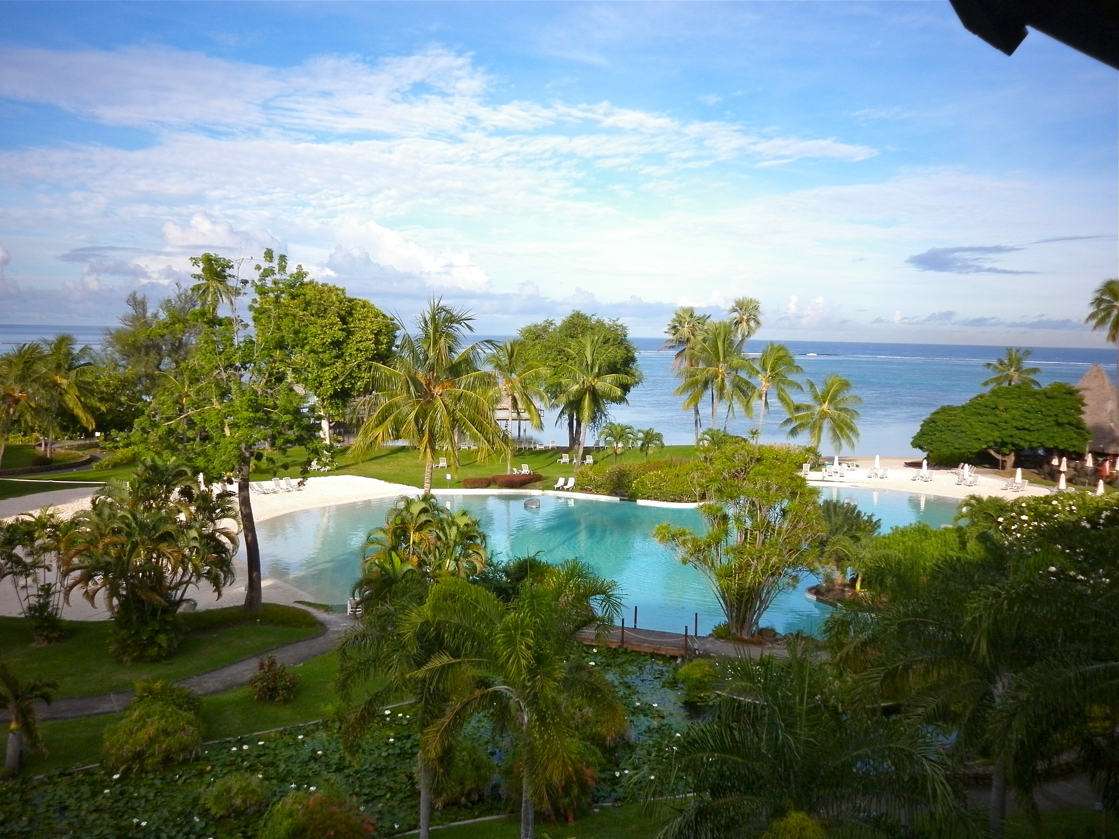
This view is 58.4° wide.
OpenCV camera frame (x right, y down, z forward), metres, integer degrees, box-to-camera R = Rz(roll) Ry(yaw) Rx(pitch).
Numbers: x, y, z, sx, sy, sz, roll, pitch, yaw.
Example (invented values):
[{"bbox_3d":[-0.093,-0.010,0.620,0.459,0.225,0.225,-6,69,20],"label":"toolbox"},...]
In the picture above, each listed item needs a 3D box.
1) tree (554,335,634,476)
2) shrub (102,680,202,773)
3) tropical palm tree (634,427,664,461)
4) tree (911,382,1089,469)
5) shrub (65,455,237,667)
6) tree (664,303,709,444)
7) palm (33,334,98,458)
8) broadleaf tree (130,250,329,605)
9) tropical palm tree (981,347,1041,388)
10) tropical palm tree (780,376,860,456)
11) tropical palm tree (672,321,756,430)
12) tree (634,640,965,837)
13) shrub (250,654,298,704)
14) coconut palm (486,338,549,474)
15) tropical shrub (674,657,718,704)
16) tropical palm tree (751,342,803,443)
[{"bbox_3d":[3.253,-1.469,94.558,7.720,13.110,7.330,1,5,2],"label":"tree"},{"bbox_3d":[-12.511,9.175,30.707,2.900,2.200,2.600,-1,5,-22],"label":"shrub"},{"bbox_3d":[8.827,2.415,98.706,2.927,3.206,2.927,1,5,0],"label":"tropical palm tree"},{"bbox_3d":[43.396,0.653,98.608,17.530,8.614,14.900,1,5,0],"label":"tree"},{"bbox_3d":[-15.426,5.229,37.739,6.656,7.189,6.324,1,5,0],"label":"shrub"},{"bbox_3d":[14.587,-4.265,111.311,5.370,16.340,5.110,2,5,7],"label":"tree"},{"bbox_3d":[-44.281,-2.028,89.446,6.240,11.137,6.240,1,5,0],"label":"palm"},{"bbox_3d":[-15.001,0.639,45.517,8.600,16.400,8.000,0,5,-18],"label":"broadleaf tree"},{"bbox_3d":[53.755,-2.178,118.466,7.160,12.660,6.800,3,5,24],"label":"tropical palm tree"},{"bbox_3d":[26.924,0.157,102.598,8.180,9.530,7.770,3,5,15],"label":"tropical palm tree"},{"bbox_3d":[15.798,-2.522,100.377,8.370,14.770,7.950,2,5,9],"label":"tropical palm tree"},{"bbox_3d":[4.503,7.484,19.187,6.300,6.661,6.300,1,5,0],"label":"tree"},{"bbox_3d":[-9.549,8.575,33.523,1.580,1.481,1.580,1,5,0],"label":"shrub"},{"bbox_3d":[-4.061,-1.157,92.850,5.780,12.460,5.490,1,5,-3],"label":"coconut palm"},{"bbox_3d":[4.666,8.860,34.262,1.524,1.399,1.524,1,5,0],"label":"tropical shrub"},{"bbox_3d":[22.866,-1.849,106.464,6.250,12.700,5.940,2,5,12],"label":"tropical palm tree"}]

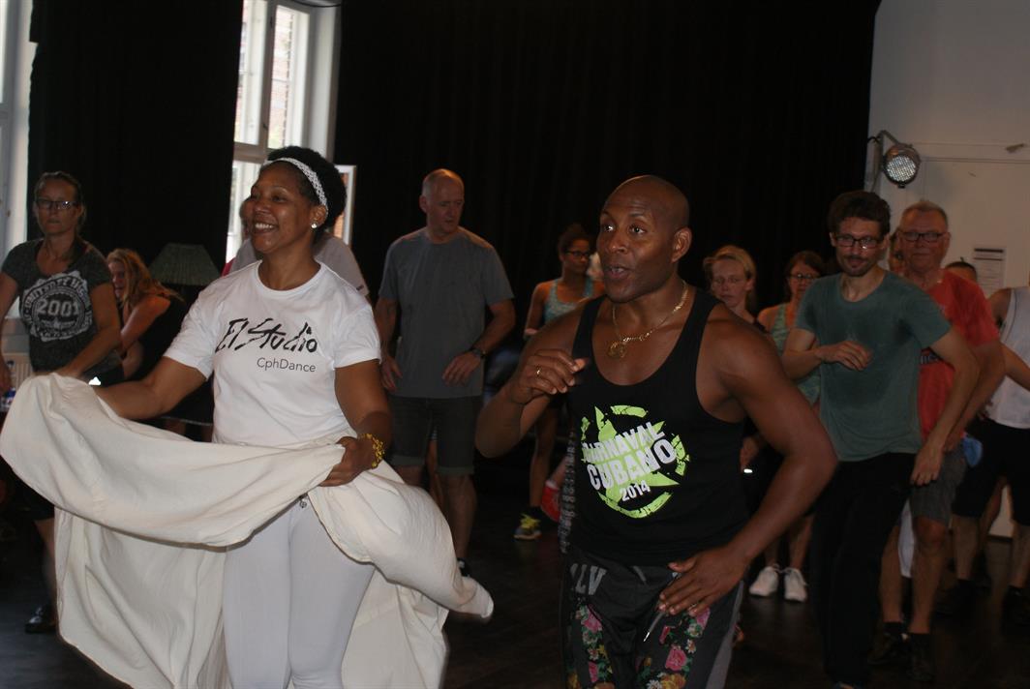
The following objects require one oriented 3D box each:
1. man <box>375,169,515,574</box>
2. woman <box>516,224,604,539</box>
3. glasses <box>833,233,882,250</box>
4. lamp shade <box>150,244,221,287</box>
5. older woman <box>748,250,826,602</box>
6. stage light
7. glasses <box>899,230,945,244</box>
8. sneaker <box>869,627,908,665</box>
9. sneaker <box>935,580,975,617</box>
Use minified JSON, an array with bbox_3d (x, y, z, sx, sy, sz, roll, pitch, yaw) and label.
[{"bbox_3d":[-0.304,0.157,5.220,0.600,1.800,0.420,4,3,0],"label":"man"},{"bbox_3d":[0.261,0.219,6.300,0.500,1.640,0.450,4,3,0],"label":"woman"},{"bbox_3d":[1.155,-0.349,4.050,0.143,0.046,0.140,5,13,22],"label":"glasses"},{"bbox_3d":[-1.924,-0.465,7.000,0.430,0.245,0.430,3,3,-15],"label":"lamp shade"},{"bbox_3d":[1.255,0.336,5.500,0.500,1.600,0.380,4,3,9],"label":"older woman"},{"bbox_3d":[2.211,-1.067,7.000,0.290,0.360,0.300,4,18,21],"label":"stage light"},{"bbox_3d":[1.470,-0.389,4.340,0.145,0.045,0.140,5,6,24],"label":"glasses"},{"bbox_3d":[1.402,1.132,4.530,0.110,0.115,0.290,5,3,35],"label":"sneaker"},{"bbox_3d":[1.938,1.128,5.300,0.110,0.120,0.290,5,3,33],"label":"sneaker"}]

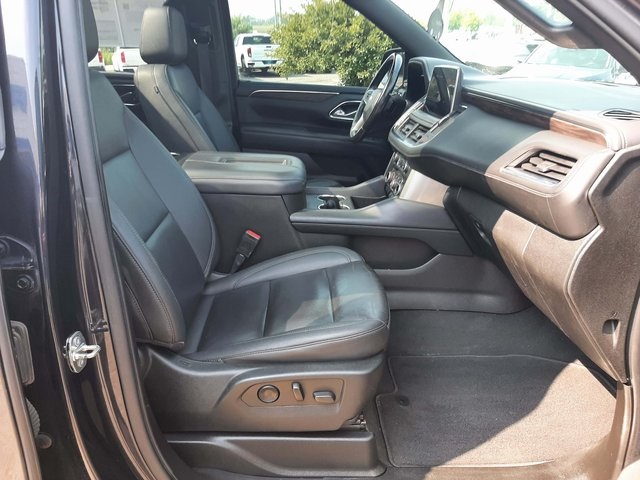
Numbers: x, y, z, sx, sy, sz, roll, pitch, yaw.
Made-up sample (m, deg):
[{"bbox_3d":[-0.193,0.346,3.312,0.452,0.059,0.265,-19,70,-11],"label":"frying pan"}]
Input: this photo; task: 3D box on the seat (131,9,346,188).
[{"bbox_3d":[-0.299,-0.435,2.023,0.800,0.960,0.550,0,22,-3],"label":"seat"}]

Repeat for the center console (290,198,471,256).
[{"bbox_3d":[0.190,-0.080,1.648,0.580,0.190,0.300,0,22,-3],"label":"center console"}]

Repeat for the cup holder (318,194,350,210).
[{"bbox_3d":[0.049,-0.098,1.697,0.115,0.080,0.190,0,22,-3],"label":"cup holder"}]

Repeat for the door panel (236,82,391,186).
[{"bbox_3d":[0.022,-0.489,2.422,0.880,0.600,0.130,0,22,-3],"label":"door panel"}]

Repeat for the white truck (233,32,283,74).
[{"bbox_3d":[-3.338,-9.505,24.284,2.060,1.920,5.850,-7,24,-20],"label":"white truck"}]

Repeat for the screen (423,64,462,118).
[{"bbox_3d":[0.401,-0.483,1.554,0.035,0.155,0.250,6,22,-6],"label":"screen"}]

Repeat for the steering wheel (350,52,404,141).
[{"bbox_3d":[0.237,-0.587,1.994,0.090,0.385,0.385,24,19,-12],"label":"steering wheel"}]

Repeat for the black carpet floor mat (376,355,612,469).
[{"bbox_3d":[0.488,0.431,1.292,0.670,0.030,0.420,0,22,-3],"label":"black carpet floor mat"}]

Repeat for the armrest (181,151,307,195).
[{"bbox_3d":[-0.254,-0.233,1.622,0.420,0.080,0.330,0,22,-3],"label":"armrest"}]

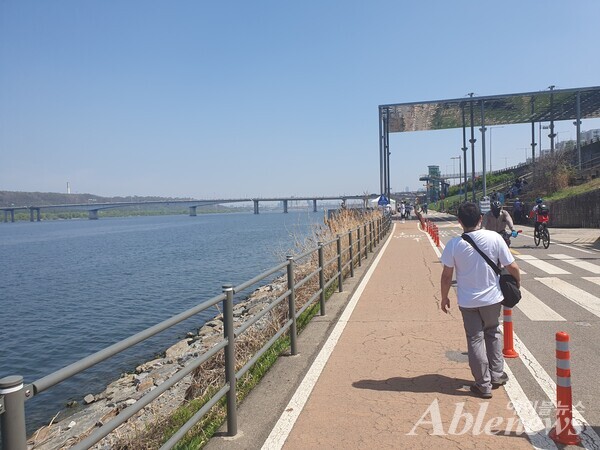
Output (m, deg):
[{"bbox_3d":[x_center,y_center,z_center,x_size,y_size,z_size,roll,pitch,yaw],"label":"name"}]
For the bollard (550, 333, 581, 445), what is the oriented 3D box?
[{"bbox_3d":[1.858,1.141,3.164,0.220,0.760,0.220,-2,2,14],"label":"bollard"}]

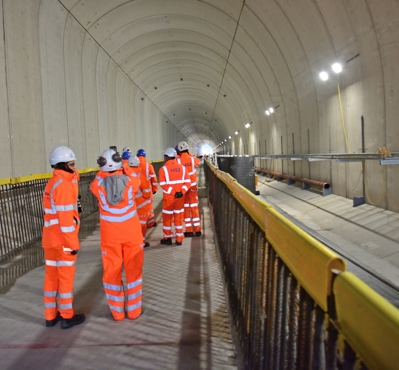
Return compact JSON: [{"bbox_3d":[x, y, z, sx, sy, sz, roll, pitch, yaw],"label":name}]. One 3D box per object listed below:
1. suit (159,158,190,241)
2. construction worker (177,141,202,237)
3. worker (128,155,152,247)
[{"bbox_3d":[-0.471,0.261,7.850,0.600,1.560,0.380,-2,5,-8],"label":"suit"},{"bbox_3d":[-0.194,0.074,8.500,0.580,1.920,0.440,-1,4,6],"label":"construction worker"},{"bbox_3d":[-1.125,0.259,7.800,0.520,1.700,0.460,1,5,25],"label":"worker"}]

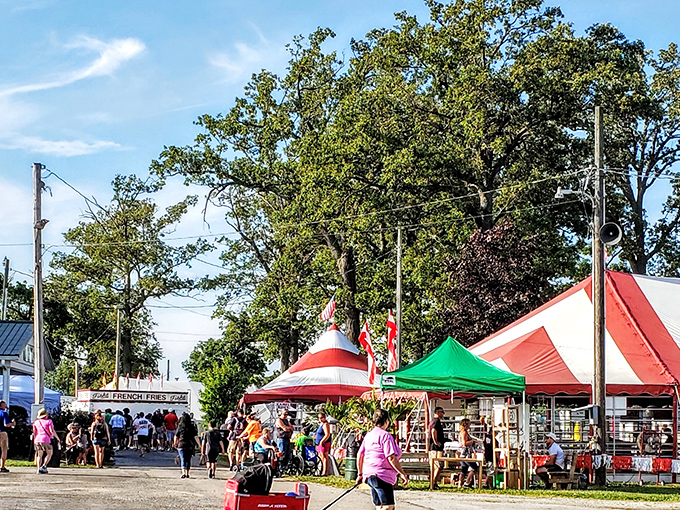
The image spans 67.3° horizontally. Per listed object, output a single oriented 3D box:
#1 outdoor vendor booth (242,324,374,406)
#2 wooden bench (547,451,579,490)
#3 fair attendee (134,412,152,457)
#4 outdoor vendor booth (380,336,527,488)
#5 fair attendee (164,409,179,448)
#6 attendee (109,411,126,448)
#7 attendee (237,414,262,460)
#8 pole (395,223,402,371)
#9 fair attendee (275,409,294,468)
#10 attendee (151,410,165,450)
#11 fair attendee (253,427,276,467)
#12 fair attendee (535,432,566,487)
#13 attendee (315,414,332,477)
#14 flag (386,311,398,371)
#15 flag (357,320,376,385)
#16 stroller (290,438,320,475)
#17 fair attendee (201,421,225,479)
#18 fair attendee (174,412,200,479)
[{"bbox_3d":[-0.137,5.209,20.000,5.300,4.900,5.300,-9,-13,42],"label":"outdoor vendor booth"},{"bbox_3d":[4.716,4.557,10.800,0.720,0.860,1.300,-2,-10,11],"label":"wooden bench"},{"bbox_3d":[-7.541,6.889,19.600,0.600,1.730,0.500,2,-10,-14],"label":"fair attendee"},{"bbox_3d":[2.692,3.708,12.500,3.000,3.200,3.000,-2,-9,11],"label":"outdoor vendor booth"},{"bbox_3d":[-7.193,7.462,21.800,0.560,1.760,0.380,2,-9,-14],"label":"fair attendee"},{"bbox_3d":[-9.759,7.676,22.400,0.600,1.710,0.420,2,-10,-12],"label":"attendee"},{"bbox_3d":[-2.516,5.144,14.200,0.680,1.560,0.550,2,-10,-14],"label":"attendee"},{"bbox_3d":[2.520,3.597,22.000,0.220,9.600,0.220,0,-9,0],"label":"pole"},{"bbox_3d":[-1.456,4.907,13.400,0.430,1.740,0.530,-7,-12,36],"label":"fair attendee"},{"bbox_3d":[-7.862,7.530,22.000,0.560,1.750,0.380,1,-9,-9],"label":"attendee"},{"bbox_3d":[-1.913,5.027,13.200,0.720,1.170,0.550,-2,-9,12],"label":"fair attendee"},{"bbox_3d":[4.564,4.488,11.100,0.680,1.210,0.500,-1,-9,9],"label":"fair attendee"},{"bbox_3d":[-0.430,4.935,13.300,0.400,1.640,0.460,3,-10,-21],"label":"attendee"},{"bbox_3d":[1.536,2.570,15.000,0.360,1.850,0.250,-1,-9,9],"label":"flag"},{"bbox_3d":[0.752,2.768,14.500,0.500,1.750,0.250,-2,-10,11],"label":"flag"},{"bbox_3d":[-0.911,5.274,13.300,0.680,0.970,0.950,5,-11,-30],"label":"stroller"},{"bbox_3d":[-3.221,4.913,12.900,0.540,1.460,0.400,2,-9,-14],"label":"fair attendee"},{"bbox_3d":[-3.852,4.812,12.900,0.560,1.660,0.420,3,-9,-17],"label":"fair attendee"}]

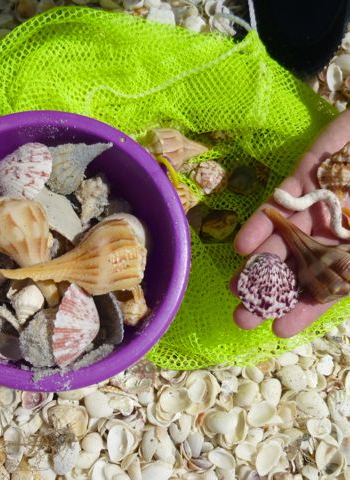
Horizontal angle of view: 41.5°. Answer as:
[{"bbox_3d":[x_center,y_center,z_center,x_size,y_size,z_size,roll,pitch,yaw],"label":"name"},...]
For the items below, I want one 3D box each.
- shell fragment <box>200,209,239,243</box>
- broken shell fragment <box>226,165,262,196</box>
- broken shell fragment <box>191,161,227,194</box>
[{"bbox_3d":[0.042,-0.013,0.430,0.036,0.020,0.030,-17,80,-6],"label":"shell fragment"},{"bbox_3d":[0.064,-0.055,0.430,0.031,0.018,0.029,-6,79,-4],"label":"broken shell fragment"},{"bbox_3d":[0.032,-0.058,0.425,0.032,0.022,0.032,-11,79,-5],"label":"broken shell fragment"}]

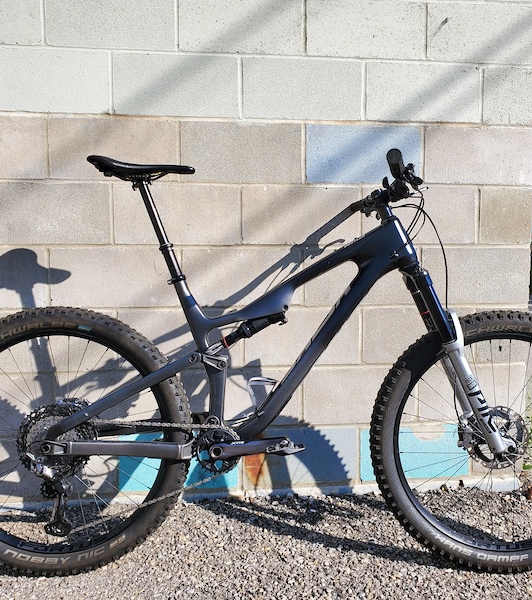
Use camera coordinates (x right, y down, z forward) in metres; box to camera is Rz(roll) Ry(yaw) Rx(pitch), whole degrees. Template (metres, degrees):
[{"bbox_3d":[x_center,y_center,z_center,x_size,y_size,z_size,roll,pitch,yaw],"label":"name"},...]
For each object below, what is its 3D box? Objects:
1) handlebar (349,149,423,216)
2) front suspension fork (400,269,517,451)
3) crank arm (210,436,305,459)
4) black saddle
[{"bbox_3d":[0.328,-0.292,1.635,0.130,0.082,0.760,0,1,0],"label":"handlebar"},{"bbox_3d":[0.523,0.159,1.653,0.085,0.525,0.185,-23,1,1],"label":"front suspension fork"},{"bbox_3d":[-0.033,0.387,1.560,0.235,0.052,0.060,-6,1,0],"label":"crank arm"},{"bbox_3d":[-0.332,-0.347,1.612,0.278,0.066,0.142,0,1,-2],"label":"black saddle"}]

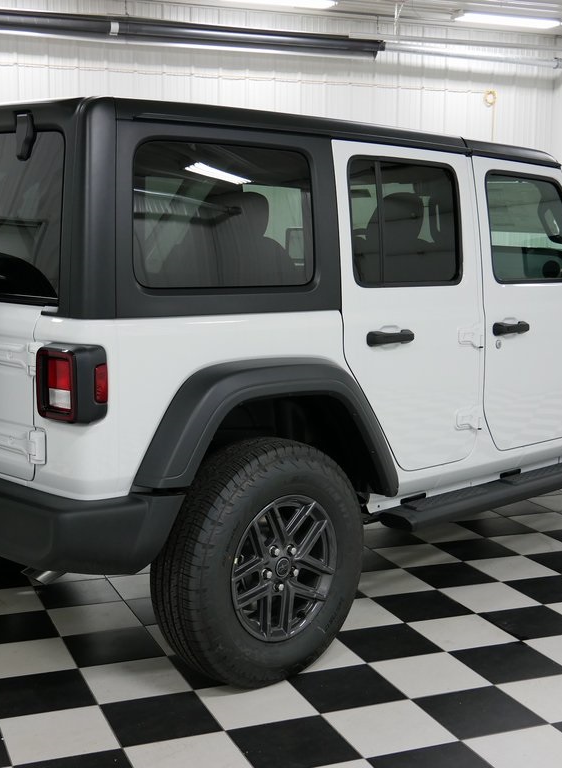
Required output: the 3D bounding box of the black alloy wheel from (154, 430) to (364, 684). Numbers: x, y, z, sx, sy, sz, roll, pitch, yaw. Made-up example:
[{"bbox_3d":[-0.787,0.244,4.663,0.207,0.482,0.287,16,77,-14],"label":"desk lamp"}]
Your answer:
[{"bbox_3d":[-0.057,0.571,3.485,0.792,0.802,0.245,-8,12,-44],"label":"black alloy wheel"}]

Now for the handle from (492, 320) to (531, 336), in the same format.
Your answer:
[{"bbox_3d":[0.929,-0.222,4.283,0.247,0.061,0.044,-8,12,-44],"label":"handle"}]

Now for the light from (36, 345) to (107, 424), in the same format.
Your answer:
[{"bbox_3d":[-0.596,-0.001,3.049,0.124,0.220,0.193,-8,12,-44],"label":"light"}]

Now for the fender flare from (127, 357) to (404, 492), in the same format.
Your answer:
[{"bbox_3d":[-0.024,0.183,3.377,1.010,0.497,0.160,-8,12,-44],"label":"fender flare"}]

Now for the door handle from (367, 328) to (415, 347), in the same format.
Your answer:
[{"bbox_3d":[0.389,-0.162,3.782,0.251,0.063,0.044,-8,12,-44],"label":"door handle"}]

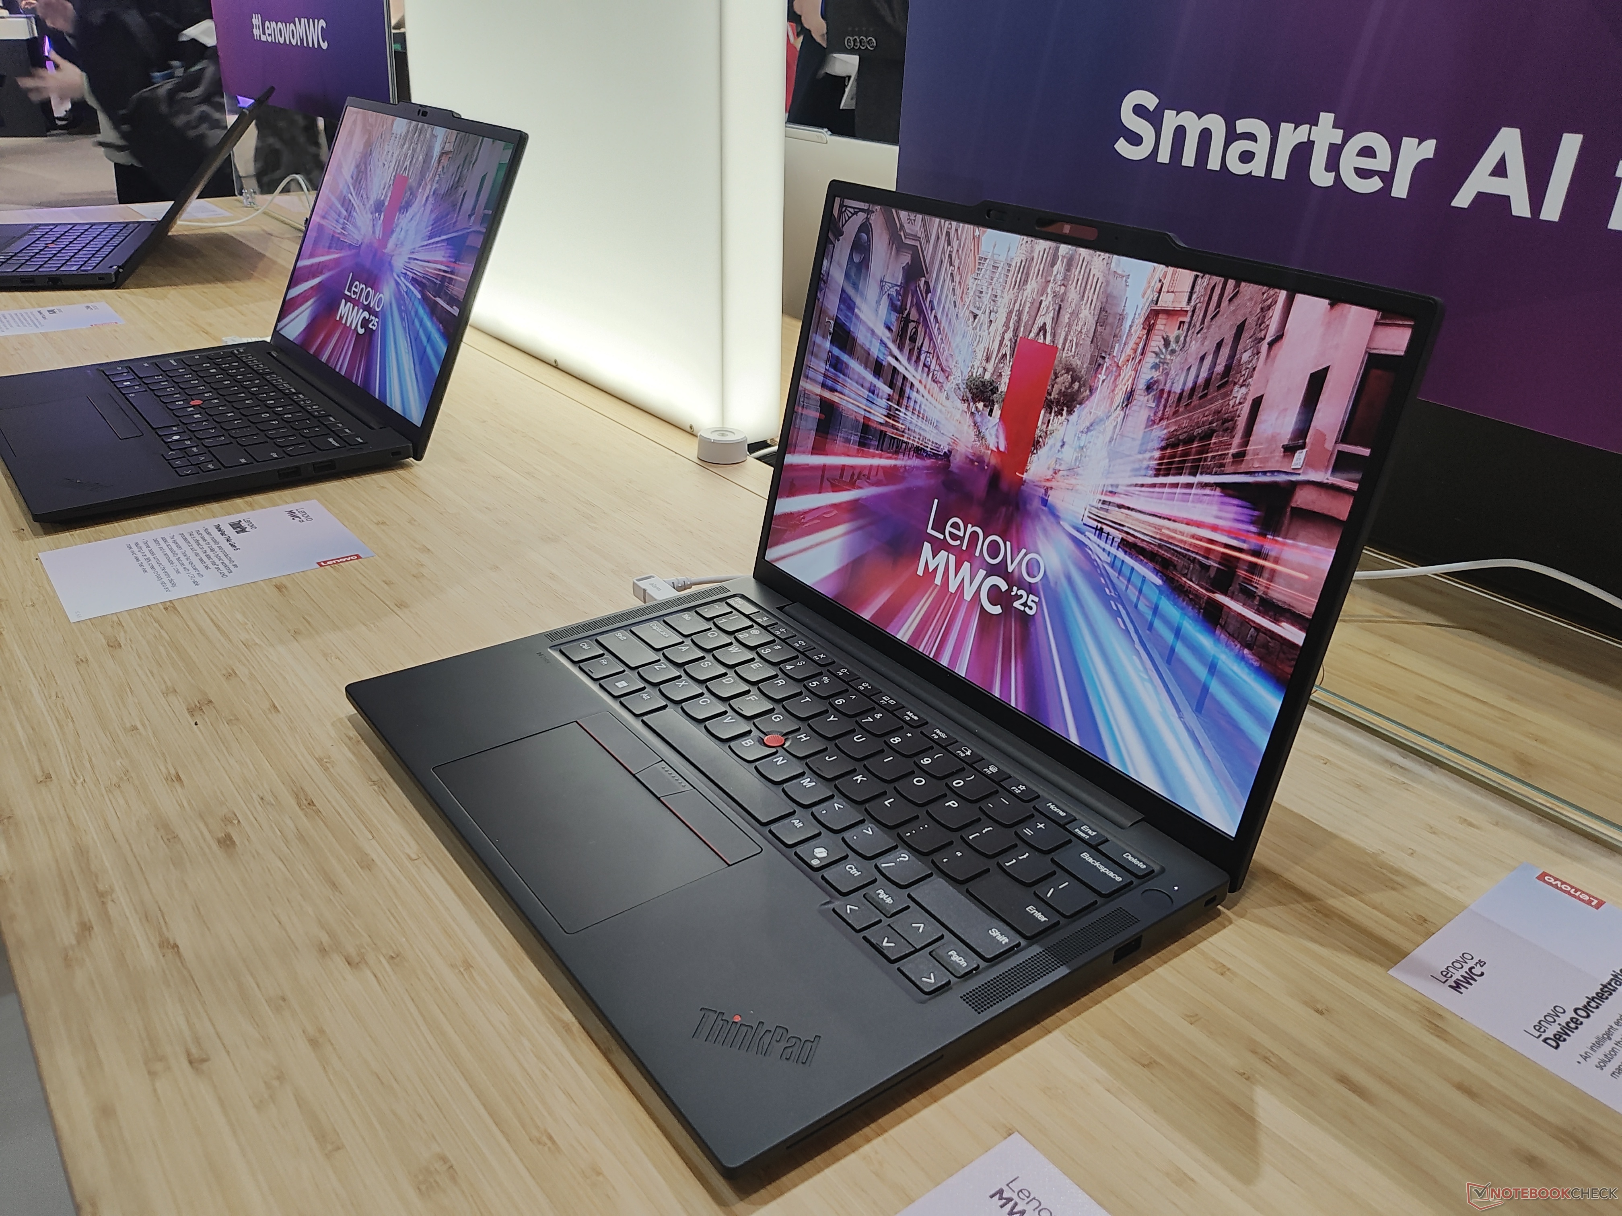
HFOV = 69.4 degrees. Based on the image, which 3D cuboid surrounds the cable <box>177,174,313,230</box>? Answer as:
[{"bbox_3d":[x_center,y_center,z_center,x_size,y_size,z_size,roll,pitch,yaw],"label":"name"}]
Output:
[{"bbox_3d":[-0.786,-0.567,1.626,0.185,0.064,0.040,-18,33,-35],"label":"cable"}]

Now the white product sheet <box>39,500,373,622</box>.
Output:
[{"bbox_3d":[-0.337,-0.030,0.655,0.149,0.001,0.104,-18,33,-35],"label":"white product sheet"}]

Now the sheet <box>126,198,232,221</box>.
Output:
[{"bbox_3d":[-0.919,-0.579,1.706,0.105,0.001,0.148,-18,33,-35],"label":"sheet"}]

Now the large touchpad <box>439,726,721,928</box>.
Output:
[{"bbox_3d":[-0.087,0.076,0.428,0.062,0.003,0.113,-16,32,-34],"label":"large touchpad"}]

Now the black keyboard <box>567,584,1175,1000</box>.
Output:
[{"bbox_3d":[0.000,0.058,0.477,0.110,0.006,0.260,-16,32,-34],"label":"black keyboard"}]

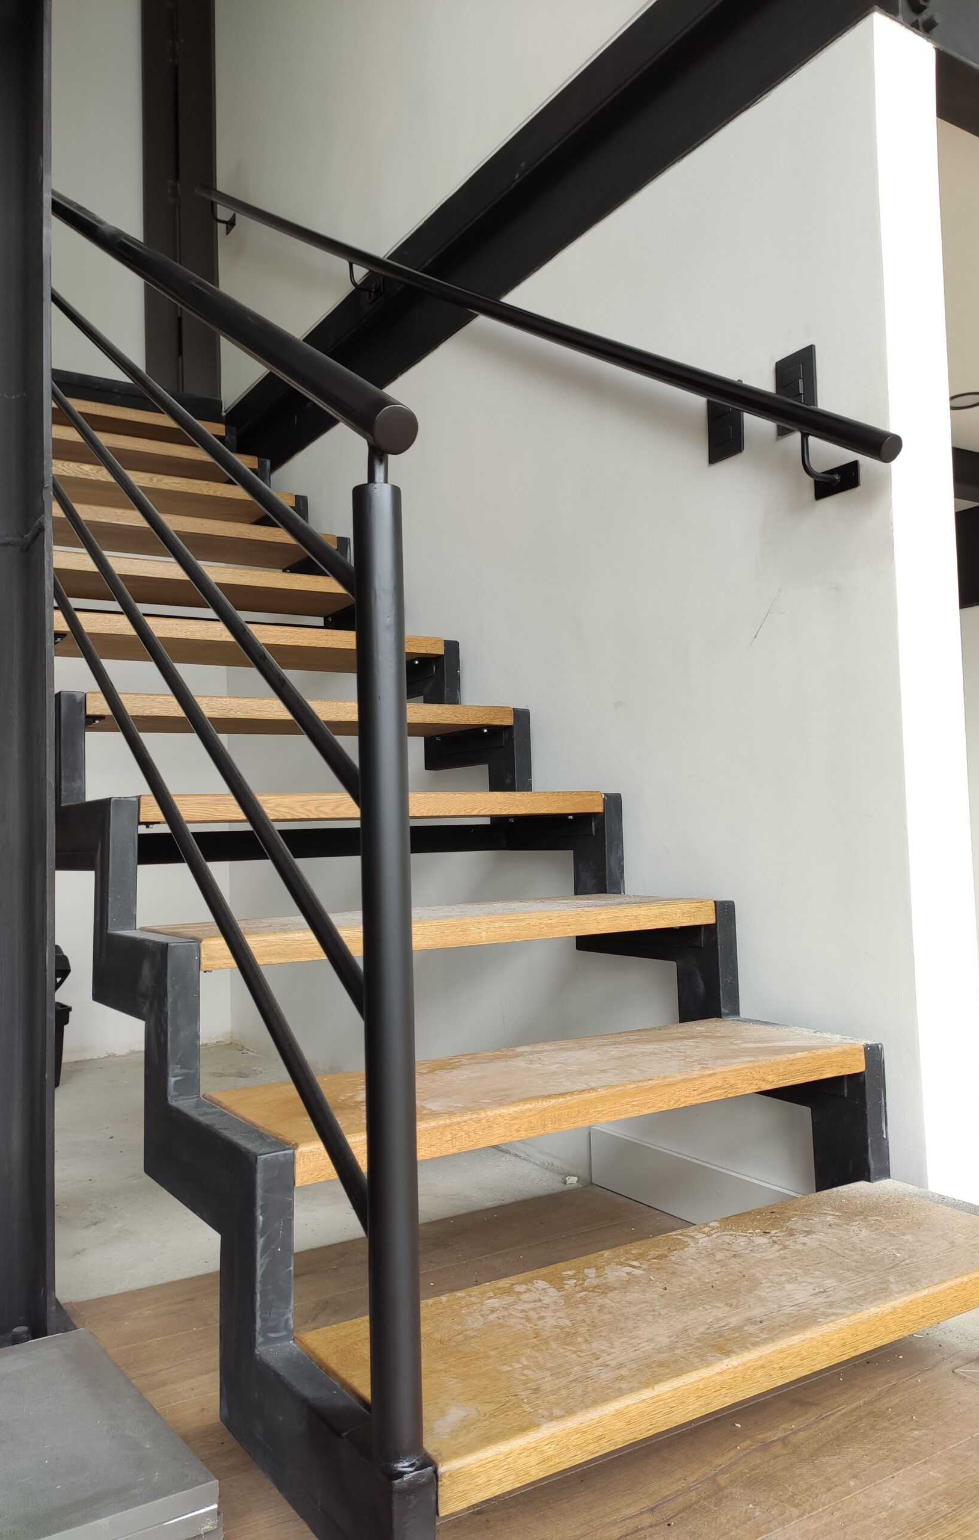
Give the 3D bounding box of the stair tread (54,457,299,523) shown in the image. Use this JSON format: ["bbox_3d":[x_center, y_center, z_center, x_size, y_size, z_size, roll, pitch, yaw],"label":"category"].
[{"bbox_3d":[-1.002,-0.779,3.270,0.841,0.038,0.284,0,-4,-32],"label":"stair tread"}]

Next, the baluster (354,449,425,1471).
[{"bbox_3d":[-0.083,0.144,0.944,0.040,0.823,0.040,-2,-3,0],"label":"baluster"}]

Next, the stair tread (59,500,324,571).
[{"bbox_3d":[-0.846,-0.610,3.018,0.841,0.038,0.284,0,-4,-32],"label":"stair tread"}]

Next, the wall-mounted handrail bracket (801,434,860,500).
[{"bbox_3d":[0.491,-0.455,1.721,0.079,0.081,0.083,0,-4,-32],"label":"wall-mounted handrail bracket"}]

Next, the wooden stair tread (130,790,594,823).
[{"bbox_3d":[-0.224,0.069,2.010,0.841,0.038,0.284,0,-4,-32],"label":"wooden stair tread"}]

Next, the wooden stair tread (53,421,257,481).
[{"bbox_3d":[-1.157,-0.949,3.522,0.841,0.038,0.284,0,-4,-32],"label":"wooden stair tread"}]

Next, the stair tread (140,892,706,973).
[{"bbox_3d":[-0.069,0.239,1.758,0.841,0.038,0.284,0,-4,-32],"label":"stair tread"}]

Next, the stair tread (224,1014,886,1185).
[{"bbox_3d":[0.087,0.409,1.507,0.841,0.038,0.284,0,-4,-32],"label":"stair tread"}]

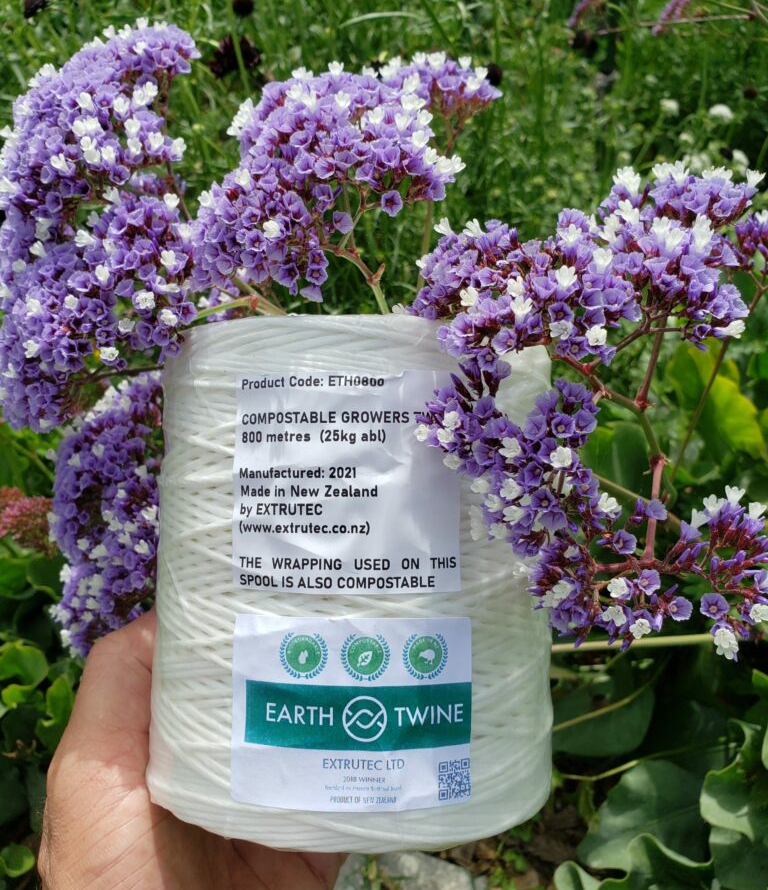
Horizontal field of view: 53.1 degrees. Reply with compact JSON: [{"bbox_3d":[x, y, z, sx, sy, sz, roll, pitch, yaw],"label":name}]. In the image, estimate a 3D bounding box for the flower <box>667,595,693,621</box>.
[{"bbox_3d":[0.094,0.052,0.245,0.008,0.008,0.007,-5,15,-19],"label":"flower"}]

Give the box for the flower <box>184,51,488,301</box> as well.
[{"bbox_3d":[-0.016,-0.109,0.315,0.122,0.098,0.090,0,22,0],"label":"flower"}]

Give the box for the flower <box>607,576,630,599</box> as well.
[{"bbox_3d":[0.094,0.057,0.308,0.009,0.009,0.007,18,5,26],"label":"flower"}]

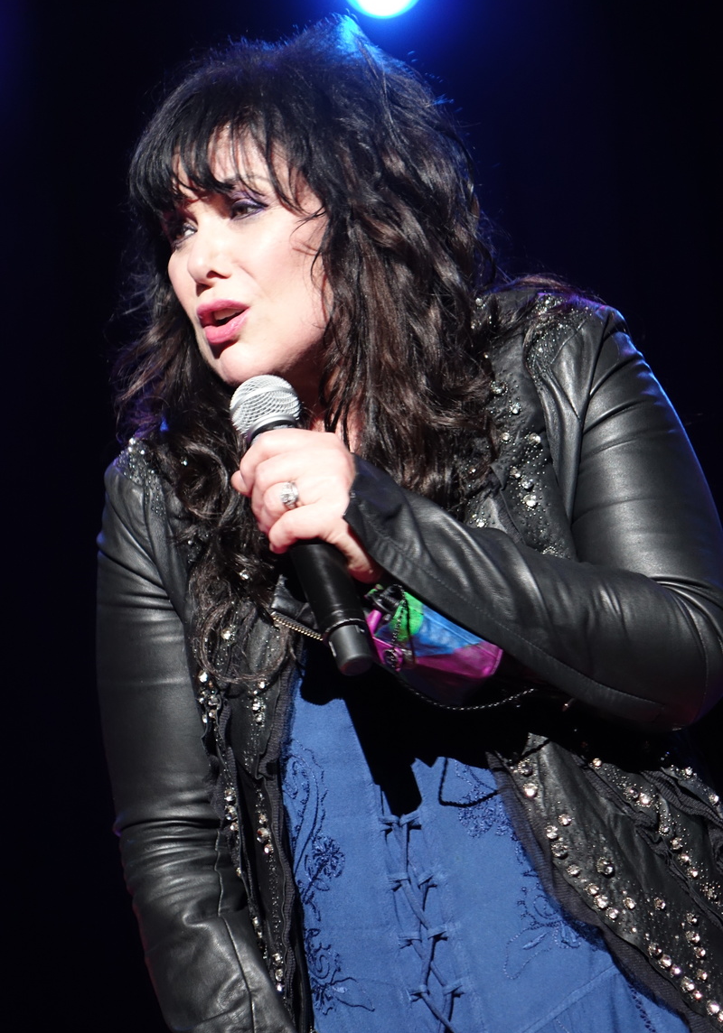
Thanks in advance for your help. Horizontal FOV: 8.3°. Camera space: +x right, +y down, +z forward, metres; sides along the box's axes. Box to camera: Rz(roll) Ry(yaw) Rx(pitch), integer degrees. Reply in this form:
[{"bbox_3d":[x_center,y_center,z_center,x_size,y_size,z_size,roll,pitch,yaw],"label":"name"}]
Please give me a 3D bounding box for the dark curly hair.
[{"bbox_3d":[-0.037,-0.129,3.730,0.310,0.470,0.280,-12,-12,38],"label":"dark curly hair"}]

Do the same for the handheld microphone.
[{"bbox_3d":[-0.040,0.004,3.546,0.051,0.253,0.051,-20,-32,0],"label":"handheld microphone"}]

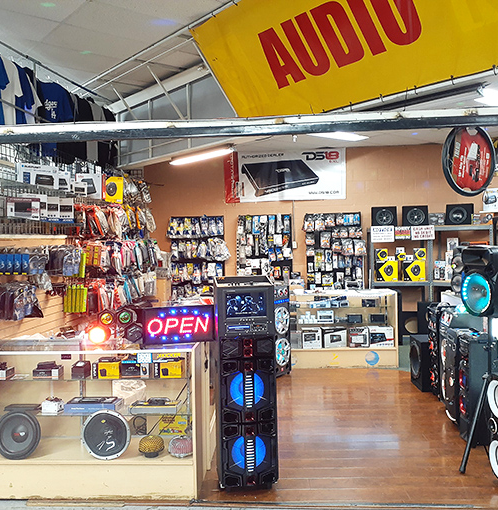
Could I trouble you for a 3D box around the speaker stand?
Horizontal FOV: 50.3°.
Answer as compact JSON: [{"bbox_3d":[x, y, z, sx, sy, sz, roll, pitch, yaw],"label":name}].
[{"bbox_3d":[1.758,0.982,3.885,0.520,1.080,0.500,-1,1,4],"label":"speaker stand"}]

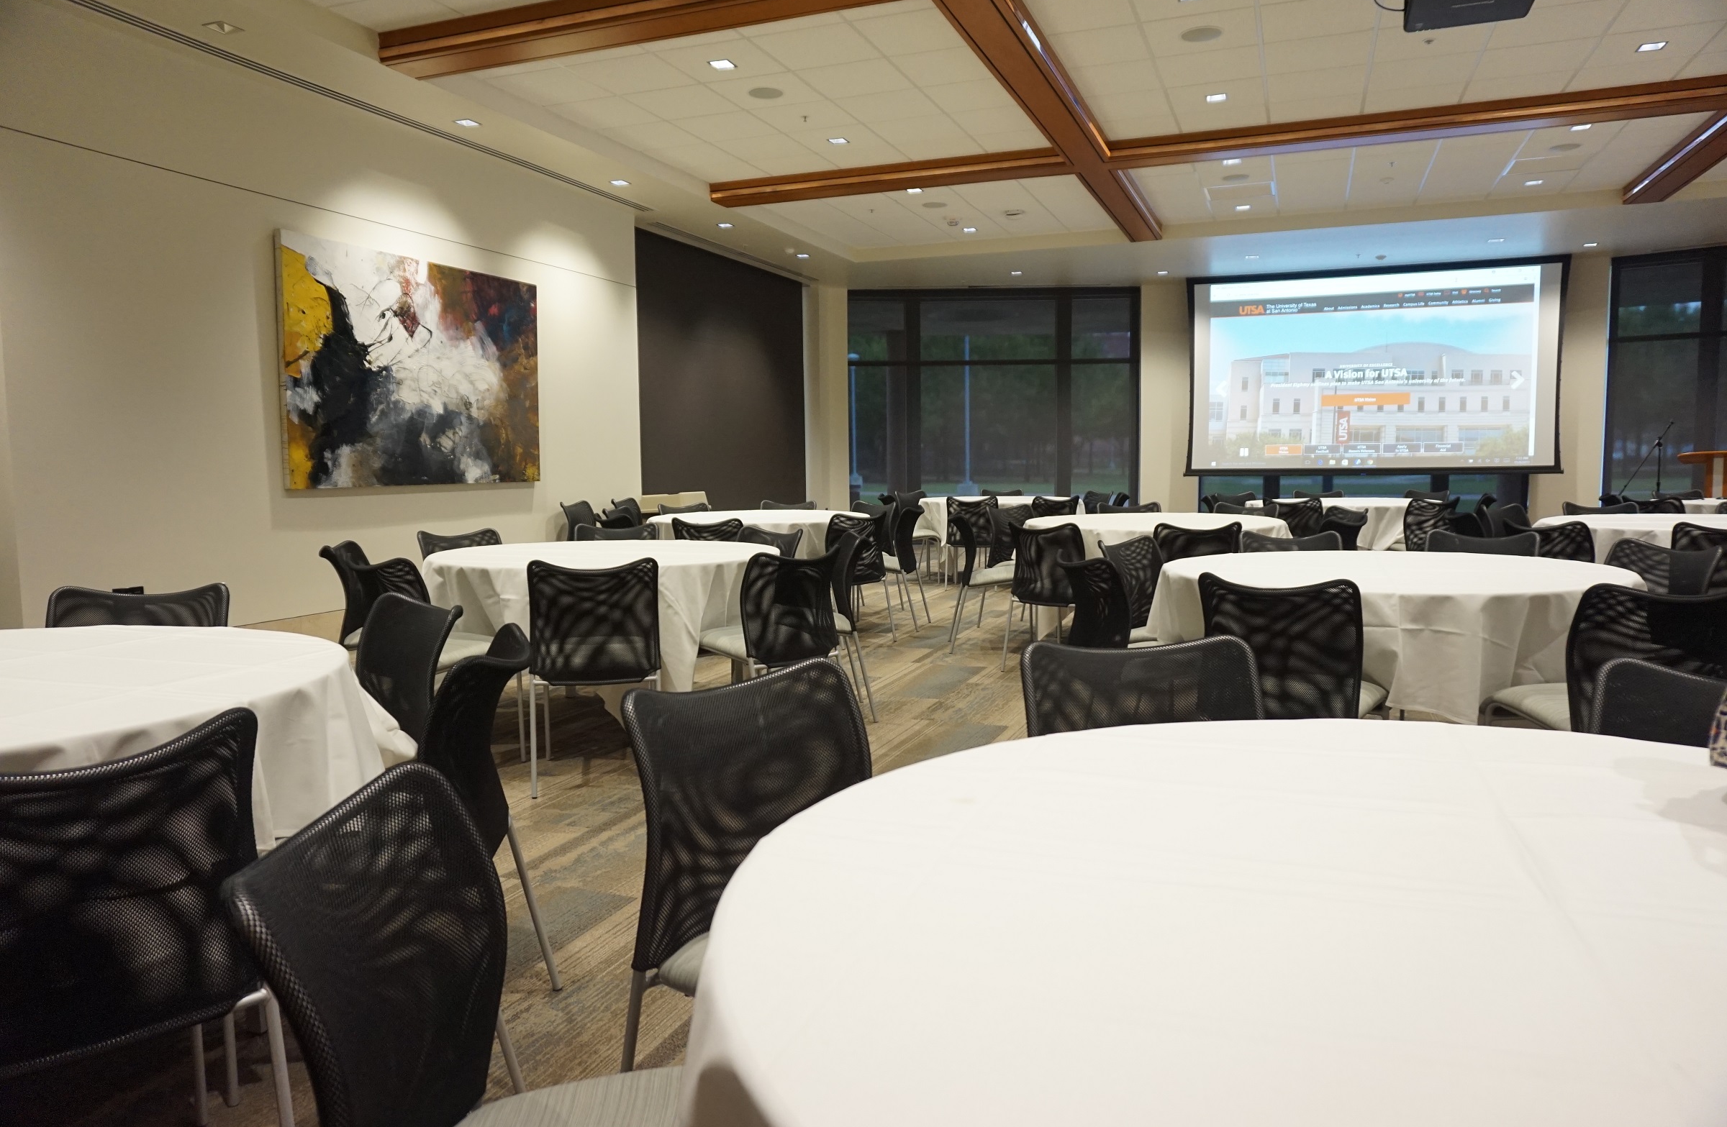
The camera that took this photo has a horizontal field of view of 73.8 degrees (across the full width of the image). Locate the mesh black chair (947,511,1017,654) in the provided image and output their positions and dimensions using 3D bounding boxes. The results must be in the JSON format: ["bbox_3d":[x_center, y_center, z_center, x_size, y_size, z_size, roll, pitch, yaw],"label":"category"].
[{"bbox_3d":[0.784,0.111,7.081,0.550,0.828,0.470,0,5,2],"label":"mesh black chair"}]

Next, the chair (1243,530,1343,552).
[{"bbox_3d":[1.832,0.300,4.761,0.470,0.840,0.560,0,5,2],"label":"chair"}]

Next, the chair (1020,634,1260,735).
[{"bbox_3d":[0.544,0.569,2.007,0.470,0.828,0.550,-2,5,-10],"label":"chair"}]

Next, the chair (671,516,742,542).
[{"bbox_3d":[-0.868,0.113,7.103,0.480,0.825,0.560,1,6,13],"label":"chair"}]

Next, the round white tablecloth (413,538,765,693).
[{"bbox_3d":[-1.149,0.308,5.204,1.570,0.720,1.570,-1,5,0],"label":"round white tablecloth"}]

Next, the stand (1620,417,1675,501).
[{"bbox_3d":[6.831,-0.528,10.014,0.580,1.410,0.550,1,6,21],"label":"stand"}]

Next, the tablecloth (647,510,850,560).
[{"bbox_3d":[-0.725,0.033,8.073,1.570,0.720,1.570,1,6,21],"label":"tablecloth"}]

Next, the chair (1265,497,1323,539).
[{"bbox_3d":[3.389,-0.105,8.908,0.480,0.825,0.560,3,6,34],"label":"chair"}]

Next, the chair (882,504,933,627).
[{"bbox_3d":[0.175,0.033,8.028,0.550,0.828,0.470,1,5,15],"label":"chair"}]

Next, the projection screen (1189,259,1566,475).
[{"bbox_3d":[5.962,-2.271,13.622,4.130,2.440,0.100,1,6,21],"label":"projection screen"}]

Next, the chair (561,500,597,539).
[{"bbox_3d":[-2.164,-0.094,9.562,0.560,0.840,0.470,2,6,23],"label":"chair"}]

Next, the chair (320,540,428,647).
[{"bbox_3d":[-1.800,0.347,4.718,0.580,0.840,0.500,-3,6,-27],"label":"chair"}]

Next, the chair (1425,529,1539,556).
[{"bbox_3d":[2.574,0.286,4.909,0.470,0.828,0.550,4,7,43],"label":"chair"}]

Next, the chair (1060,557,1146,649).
[{"bbox_3d":[1.014,0.367,4.163,0.550,0.820,0.470,-2,5,-14],"label":"chair"}]

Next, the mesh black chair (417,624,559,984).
[{"bbox_3d":[-0.966,0.566,2.300,0.560,0.825,0.480,-1,5,-4],"label":"mesh black chair"}]

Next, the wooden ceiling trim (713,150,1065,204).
[{"bbox_3d":[0.181,-3.160,9.428,3.070,0.150,0.420,1,6,21],"label":"wooden ceiling trim"}]

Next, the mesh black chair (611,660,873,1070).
[{"bbox_3d":[-0.074,0.598,1.767,0.550,0.828,0.470,4,7,44],"label":"mesh black chair"}]

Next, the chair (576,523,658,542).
[{"bbox_3d":[-1.324,0.211,6.095,0.470,0.820,0.550,-1,5,-5],"label":"chair"}]

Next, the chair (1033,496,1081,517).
[{"bbox_3d":[1.553,-0.151,9.705,0.470,0.840,0.560,-1,5,-7],"label":"chair"}]

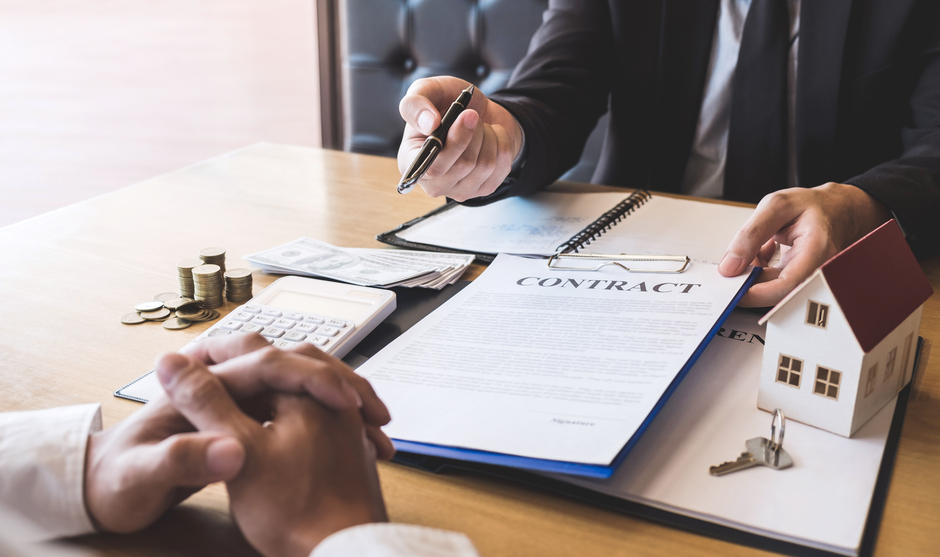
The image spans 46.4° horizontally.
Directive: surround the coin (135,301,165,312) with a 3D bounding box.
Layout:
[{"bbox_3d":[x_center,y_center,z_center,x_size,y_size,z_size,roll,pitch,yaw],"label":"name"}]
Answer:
[{"bbox_3d":[-0.267,0.023,0.912,0.024,0.003,0.024,-1,20,0],"label":"coin"}]

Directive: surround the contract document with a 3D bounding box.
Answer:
[{"bbox_3d":[0.046,0.038,0.735,0.222,0.017,0.312,3,21,28],"label":"contract document"}]

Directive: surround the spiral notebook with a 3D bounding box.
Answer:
[{"bbox_3d":[0.138,-0.053,1.105,0.368,0.017,0.237,9,22,25],"label":"spiral notebook"}]

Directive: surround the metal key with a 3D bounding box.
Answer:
[{"bbox_3d":[0.160,0.098,0.643,0.049,0.026,0.036,-8,21,-21],"label":"metal key"}]

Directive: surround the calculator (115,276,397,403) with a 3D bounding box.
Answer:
[{"bbox_3d":[-0.141,0.039,0.845,0.111,0.017,0.188,7,21,22],"label":"calculator"}]

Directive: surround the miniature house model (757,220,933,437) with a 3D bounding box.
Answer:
[{"bbox_3d":[0.243,0.028,0.711,0.069,0.104,0.106,15,25,38],"label":"miniature house model"}]

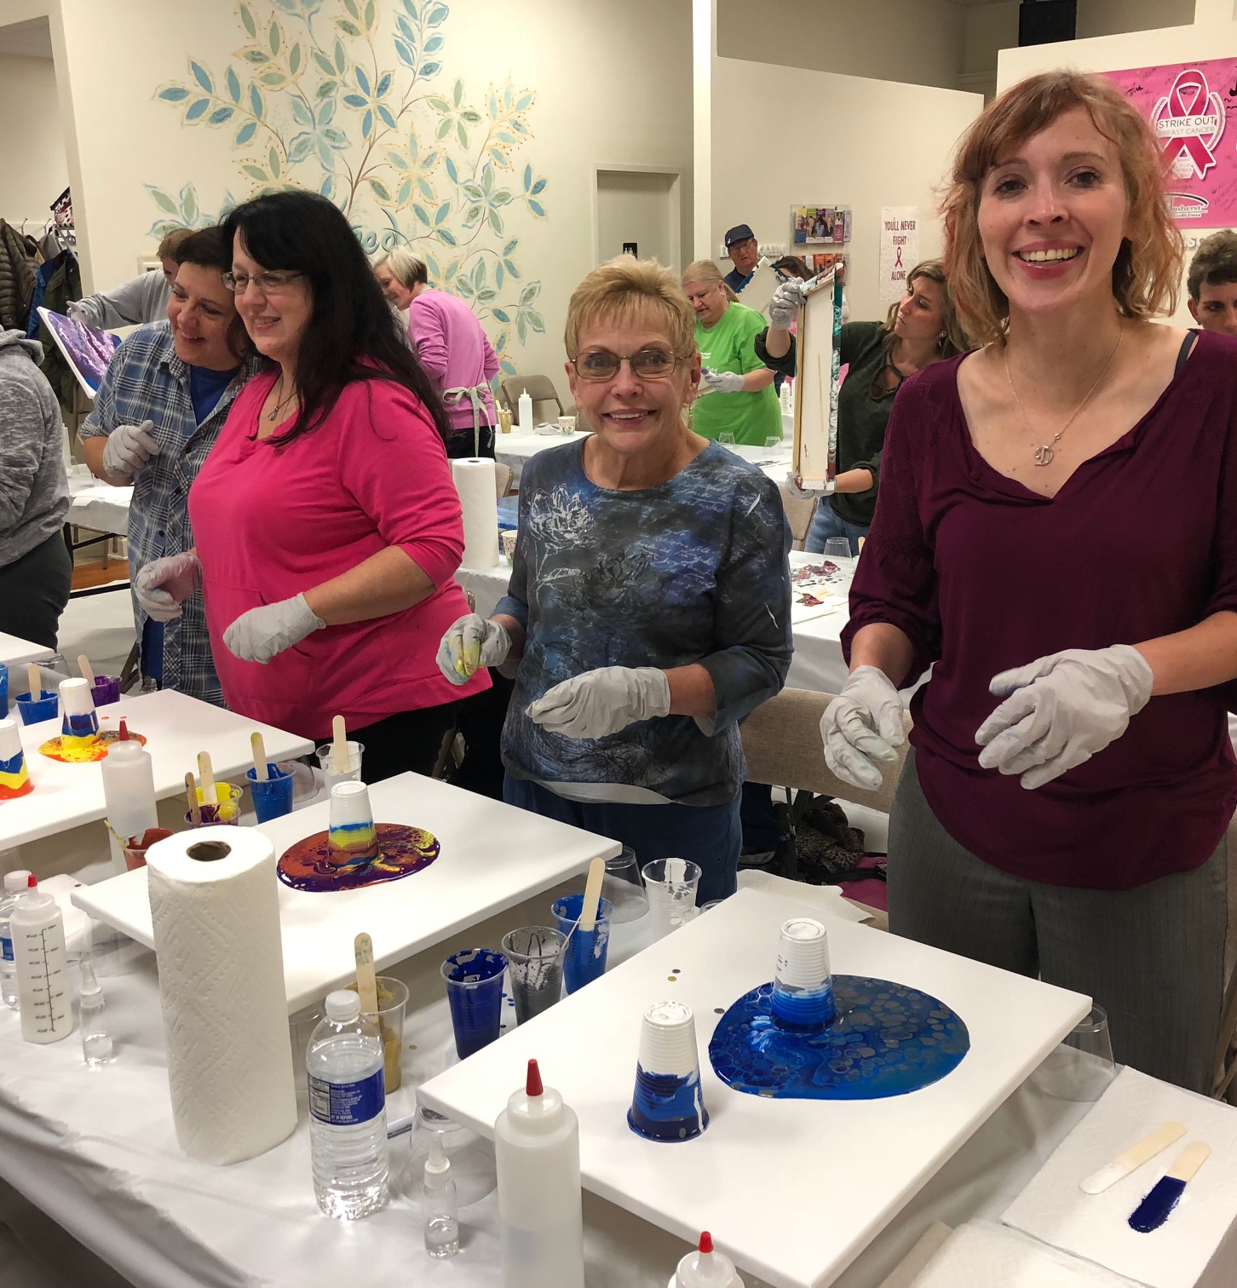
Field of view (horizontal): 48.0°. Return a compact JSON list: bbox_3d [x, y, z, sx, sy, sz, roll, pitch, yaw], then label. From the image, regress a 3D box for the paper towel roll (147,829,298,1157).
[{"bbox_3d":[-0.360,0.322,1.275,0.111,0.282,0.111,-5,16,-16],"label":"paper towel roll"}]

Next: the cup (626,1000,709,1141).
[{"bbox_3d":[0.041,0.353,1.161,0.069,0.100,0.069,-1,15,0],"label":"cup"}]

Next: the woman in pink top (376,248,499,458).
[{"bbox_3d":[-0.708,-0.829,5.780,0.460,1.580,0.460,-14,20,-39],"label":"woman in pink top"}]

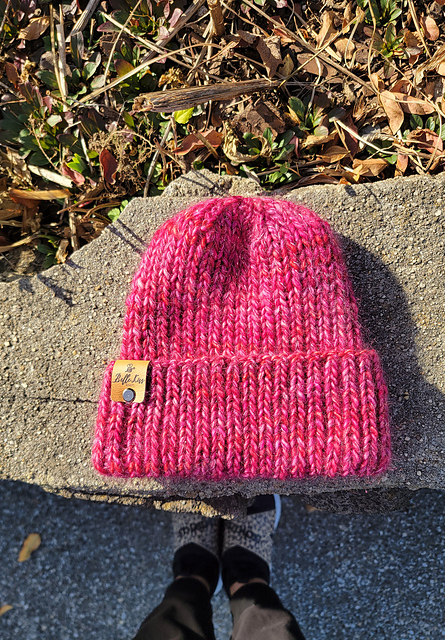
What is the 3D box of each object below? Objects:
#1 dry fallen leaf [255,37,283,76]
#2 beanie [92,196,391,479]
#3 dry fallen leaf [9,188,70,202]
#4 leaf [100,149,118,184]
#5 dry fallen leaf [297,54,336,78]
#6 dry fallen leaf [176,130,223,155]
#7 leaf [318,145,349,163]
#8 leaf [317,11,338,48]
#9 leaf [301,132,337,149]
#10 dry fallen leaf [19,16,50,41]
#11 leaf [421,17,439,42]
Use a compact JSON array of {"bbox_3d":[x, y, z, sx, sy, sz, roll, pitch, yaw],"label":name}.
[{"bbox_3d":[0.055,-0.310,0.521,0.024,0.012,0.046,-20,94,5],"label":"dry fallen leaf"},{"bbox_3d":[0.015,0.004,0.384,0.236,0.075,0.251,0,71,0],"label":"beanie"},{"bbox_3d":[-0.189,-0.129,0.458,0.058,0.011,0.011,-4,88,-11],"label":"dry fallen leaf"},{"bbox_3d":[-0.119,-0.160,0.464,0.017,0.009,0.036,-13,99,-8],"label":"leaf"},{"bbox_3d":[0.123,-0.330,0.570,0.057,0.012,0.032,31,74,10],"label":"dry fallen leaf"},{"bbox_3d":[-0.030,-0.213,0.530,0.064,0.018,0.027,-23,73,-8],"label":"dry fallen leaf"},{"bbox_3d":[0.122,-0.179,0.481,0.034,0.009,0.017,-7,89,7],"label":"leaf"},{"bbox_3d":[0.124,-0.350,0.536,0.020,0.010,0.043,17,98,4],"label":"leaf"},{"bbox_3d":[0.106,-0.199,0.488,0.042,0.010,0.009,-21,89,6],"label":"leaf"},{"bbox_3d":[-0.251,-0.389,0.591,0.029,0.015,0.051,43,76,13],"label":"dry fallen leaf"},{"bbox_3d":[0.277,-0.388,0.591,0.023,0.013,0.042,-15,72,-5],"label":"leaf"}]

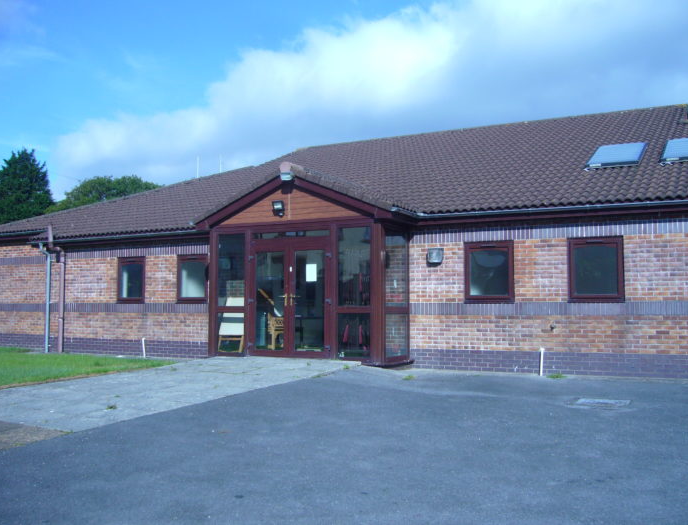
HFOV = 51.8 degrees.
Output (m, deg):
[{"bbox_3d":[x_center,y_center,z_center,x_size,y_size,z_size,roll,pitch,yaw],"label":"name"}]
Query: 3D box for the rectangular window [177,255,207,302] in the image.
[{"bbox_3d":[-3.367,0.385,15.852,0.890,1.090,0.100,-2,-4,24],"label":"rectangular window"}]

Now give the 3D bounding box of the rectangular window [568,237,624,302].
[{"bbox_3d":[4.187,0.132,11.768,0.890,1.090,0.100,-2,-4,24],"label":"rectangular window"}]

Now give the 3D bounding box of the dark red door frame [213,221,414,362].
[{"bbox_3d":[-0.662,0.534,13.144,3.520,2.460,1.300,-2,-4,24],"label":"dark red door frame"}]

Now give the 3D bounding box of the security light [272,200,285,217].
[{"bbox_3d":[-1.170,-0.957,12.679,0.190,0.280,0.150,-2,-4,24],"label":"security light"}]

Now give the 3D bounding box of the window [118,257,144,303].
[{"bbox_3d":[-4.952,0.427,16.570,0.870,1.090,0.100,-2,-4,24],"label":"window"}]

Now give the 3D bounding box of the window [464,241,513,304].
[{"bbox_3d":[2.571,0.190,12.498,0.890,1.080,0.100,-2,-4,24],"label":"window"}]

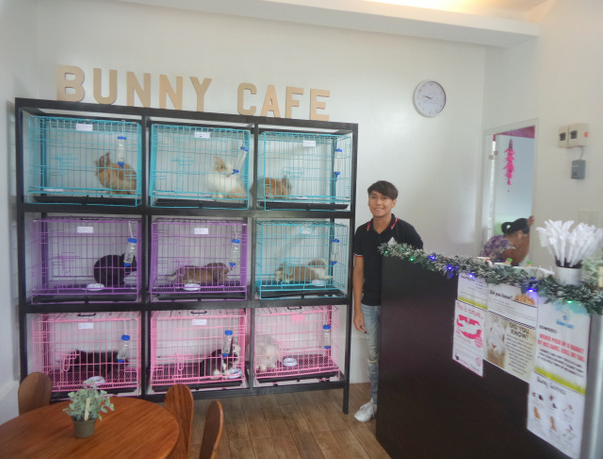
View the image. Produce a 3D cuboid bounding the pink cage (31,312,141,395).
[{"bbox_3d":[-1.393,0.812,2.858,0.609,0.511,0.390,1,4,-13],"label":"pink cage"}]

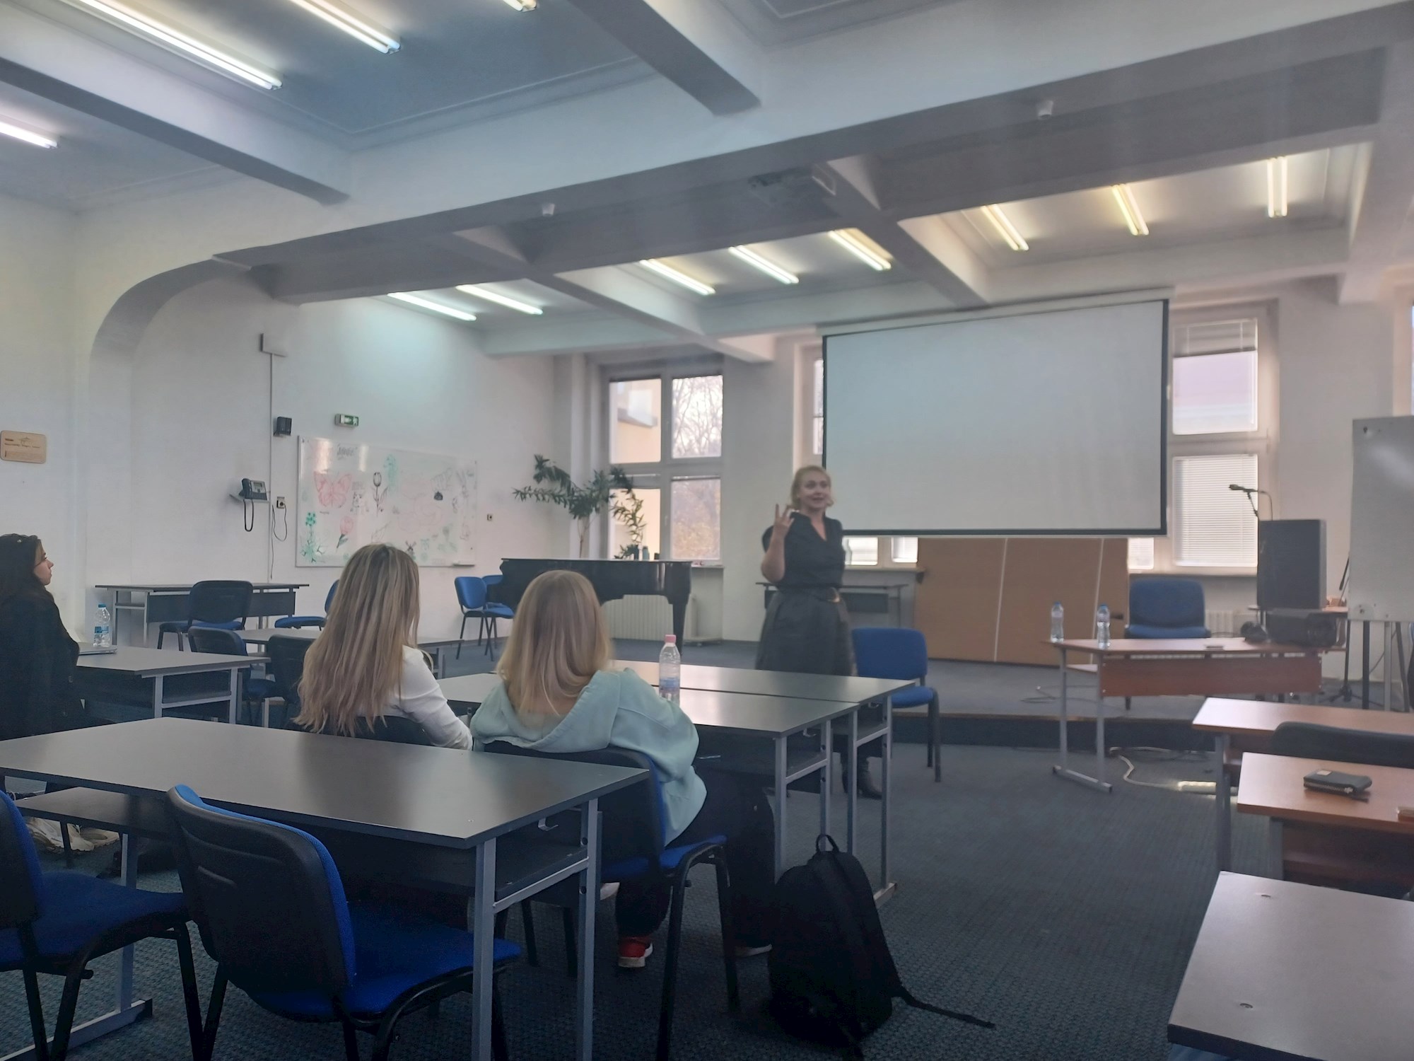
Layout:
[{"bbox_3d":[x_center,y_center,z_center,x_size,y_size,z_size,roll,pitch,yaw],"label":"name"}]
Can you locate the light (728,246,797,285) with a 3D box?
[{"bbox_3d":[0.513,-2.479,9.363,0.170,0.090,1.300,0,-2,29],"label":"light"}]

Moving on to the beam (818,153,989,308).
[{"bbox_3d":[1.580,-2.429,8.106,0.320,0.390,3.950,0,-2,29],"label":"beam"}]

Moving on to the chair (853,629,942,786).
[{"bbox_3d":[1.062,0.970,5.865,0.530,0.810,0.570,0,-2,7],"label":"chair"}]

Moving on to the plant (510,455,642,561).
[{"bbox_3d":[-1.520,0.238,12.000,1.500,2.150,1.300,0,-2,30],"label":"plant"}]

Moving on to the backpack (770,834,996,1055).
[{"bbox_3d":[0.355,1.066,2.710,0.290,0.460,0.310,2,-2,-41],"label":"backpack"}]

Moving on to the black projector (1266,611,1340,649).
[{"bbox_3d":[3.520,0.588,6.020,0.245,0.178,0.300,1,-2,-13],"label":"black projector"}]

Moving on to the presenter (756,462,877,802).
[{"bbox_3d":[0.570,0.521,5.320,0.540,1.690,0.450,2,-2,-30],"label":"presenter"}]

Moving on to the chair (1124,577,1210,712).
[{"bbox_3d":[3.135,0.773,6.950,0.560,0.855,0.590,0,-2,22],"label":"chair"}]

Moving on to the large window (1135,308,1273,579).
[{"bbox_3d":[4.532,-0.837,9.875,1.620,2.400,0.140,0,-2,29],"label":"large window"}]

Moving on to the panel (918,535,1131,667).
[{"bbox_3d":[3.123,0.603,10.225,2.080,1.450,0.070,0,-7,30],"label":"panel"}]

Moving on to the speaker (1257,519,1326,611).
[{"bbox_3d":[3.775,0.222,6.616,0.355,0.580,0.330,-1,-2,41],"label":"speaker"}]

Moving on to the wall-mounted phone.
[{"bbox_3d":[-4.257,-0.237,9.539,0.220,0.490,0.260,0,-2,29],"label":"wall-mounted phone"}]

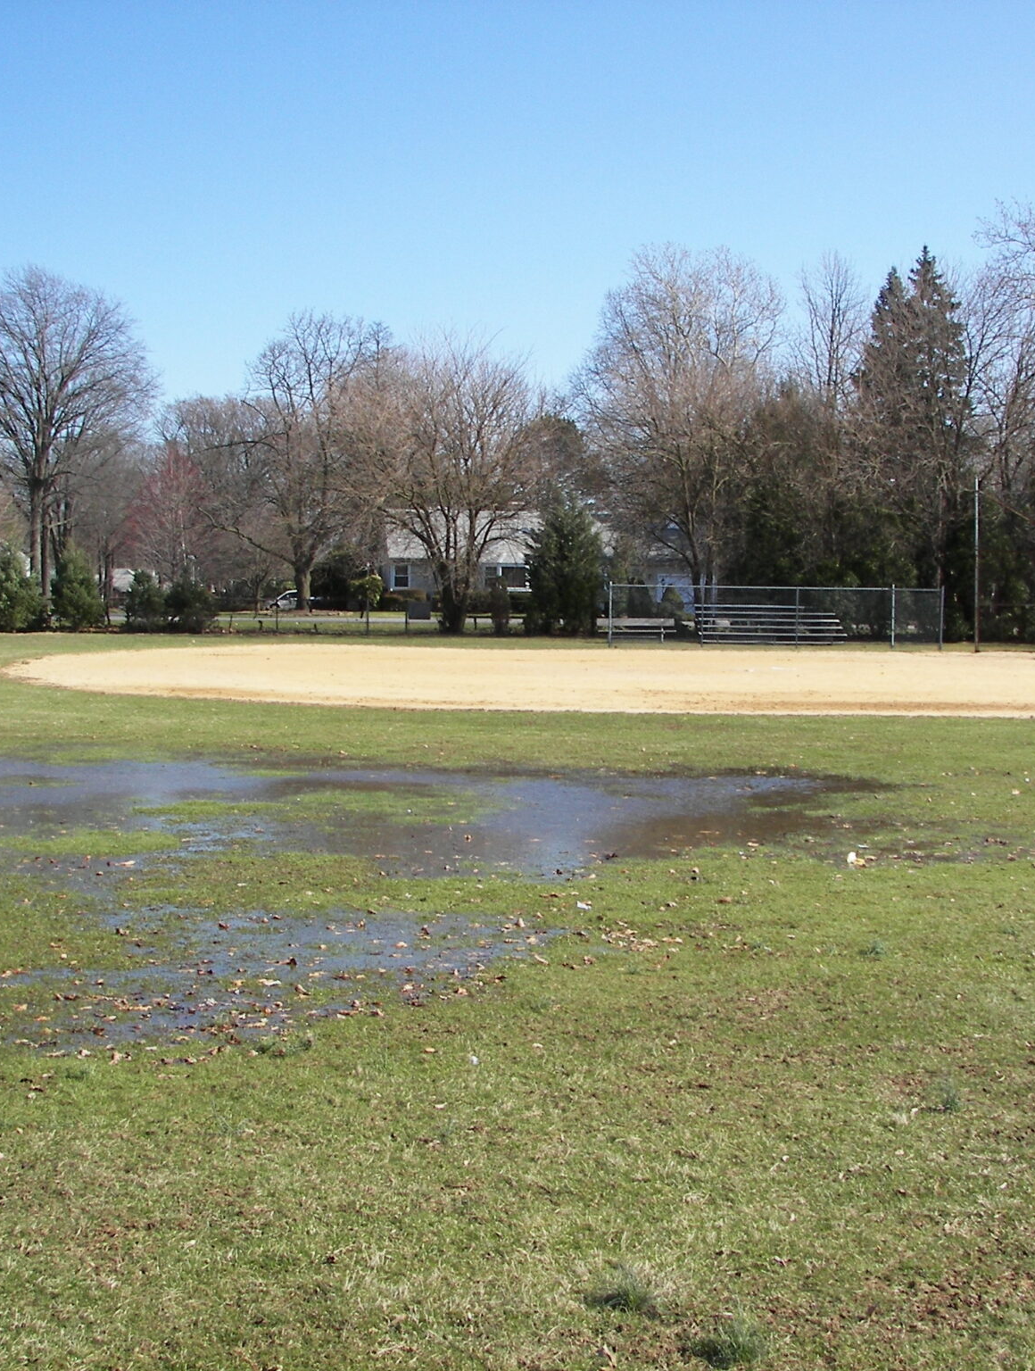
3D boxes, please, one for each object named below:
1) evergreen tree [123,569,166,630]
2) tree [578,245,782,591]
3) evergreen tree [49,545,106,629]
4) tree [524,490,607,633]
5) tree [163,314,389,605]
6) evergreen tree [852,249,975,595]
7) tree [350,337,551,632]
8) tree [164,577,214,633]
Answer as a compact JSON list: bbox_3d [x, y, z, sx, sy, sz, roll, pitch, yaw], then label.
[{"bbox_3d":[-14.014,-3.232,71.434,1.687,2.278,1.687,0,3,-11],"label":"evergreen tree"},{"bbox_3d":[5.825,-8.667,67.599,7.227,13.833,6.866,1,3,5],"label":"tree"},{"bbox_3d":[-17.840,-3.980,76.910,2.310,3.400,2.310,0,3,0],"label":"evergreen tree"},{"bbox_3d":[1.733,-4.513,69.347,2.975,5.275,2.975,0,3,1],"label":"tree"},{"bbox_3d":[-14.640,-13.500,115.520,13.510,18.050,12.830,0,3,0],"label":"tree"},{"bbox_3d":[17.720,-10.850,84.550,5.490,16.930,5.490,0,3,0],"label":"evergreen tree"},{"bbox_3d":[-2.720,-8.070,76.680,8.160,11.820,7.910,0,3,0],"label":"tree"},{"bbox_3d":[-12.290,-3.065,70.941,1.944,2.026,1.944,0,3,-10],"label":"tree"}]

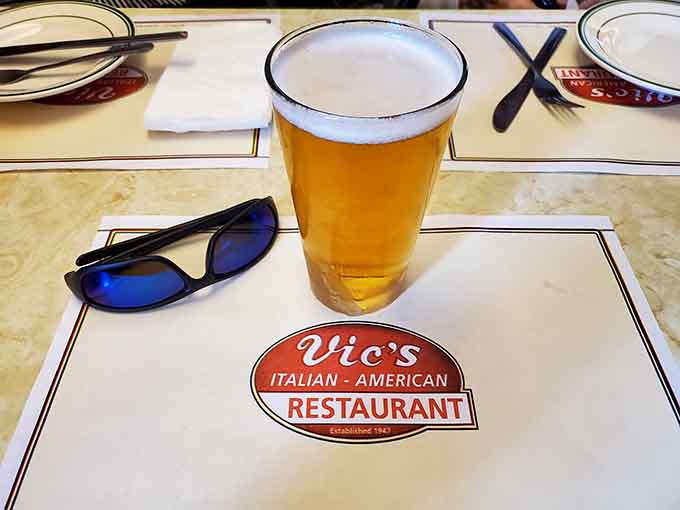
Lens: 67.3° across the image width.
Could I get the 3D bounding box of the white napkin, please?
[{"bbox_3d":[-0.112,-0.179,0.492,0.106,0.014,0.170,0,50,0],"label":"white napkin"}]

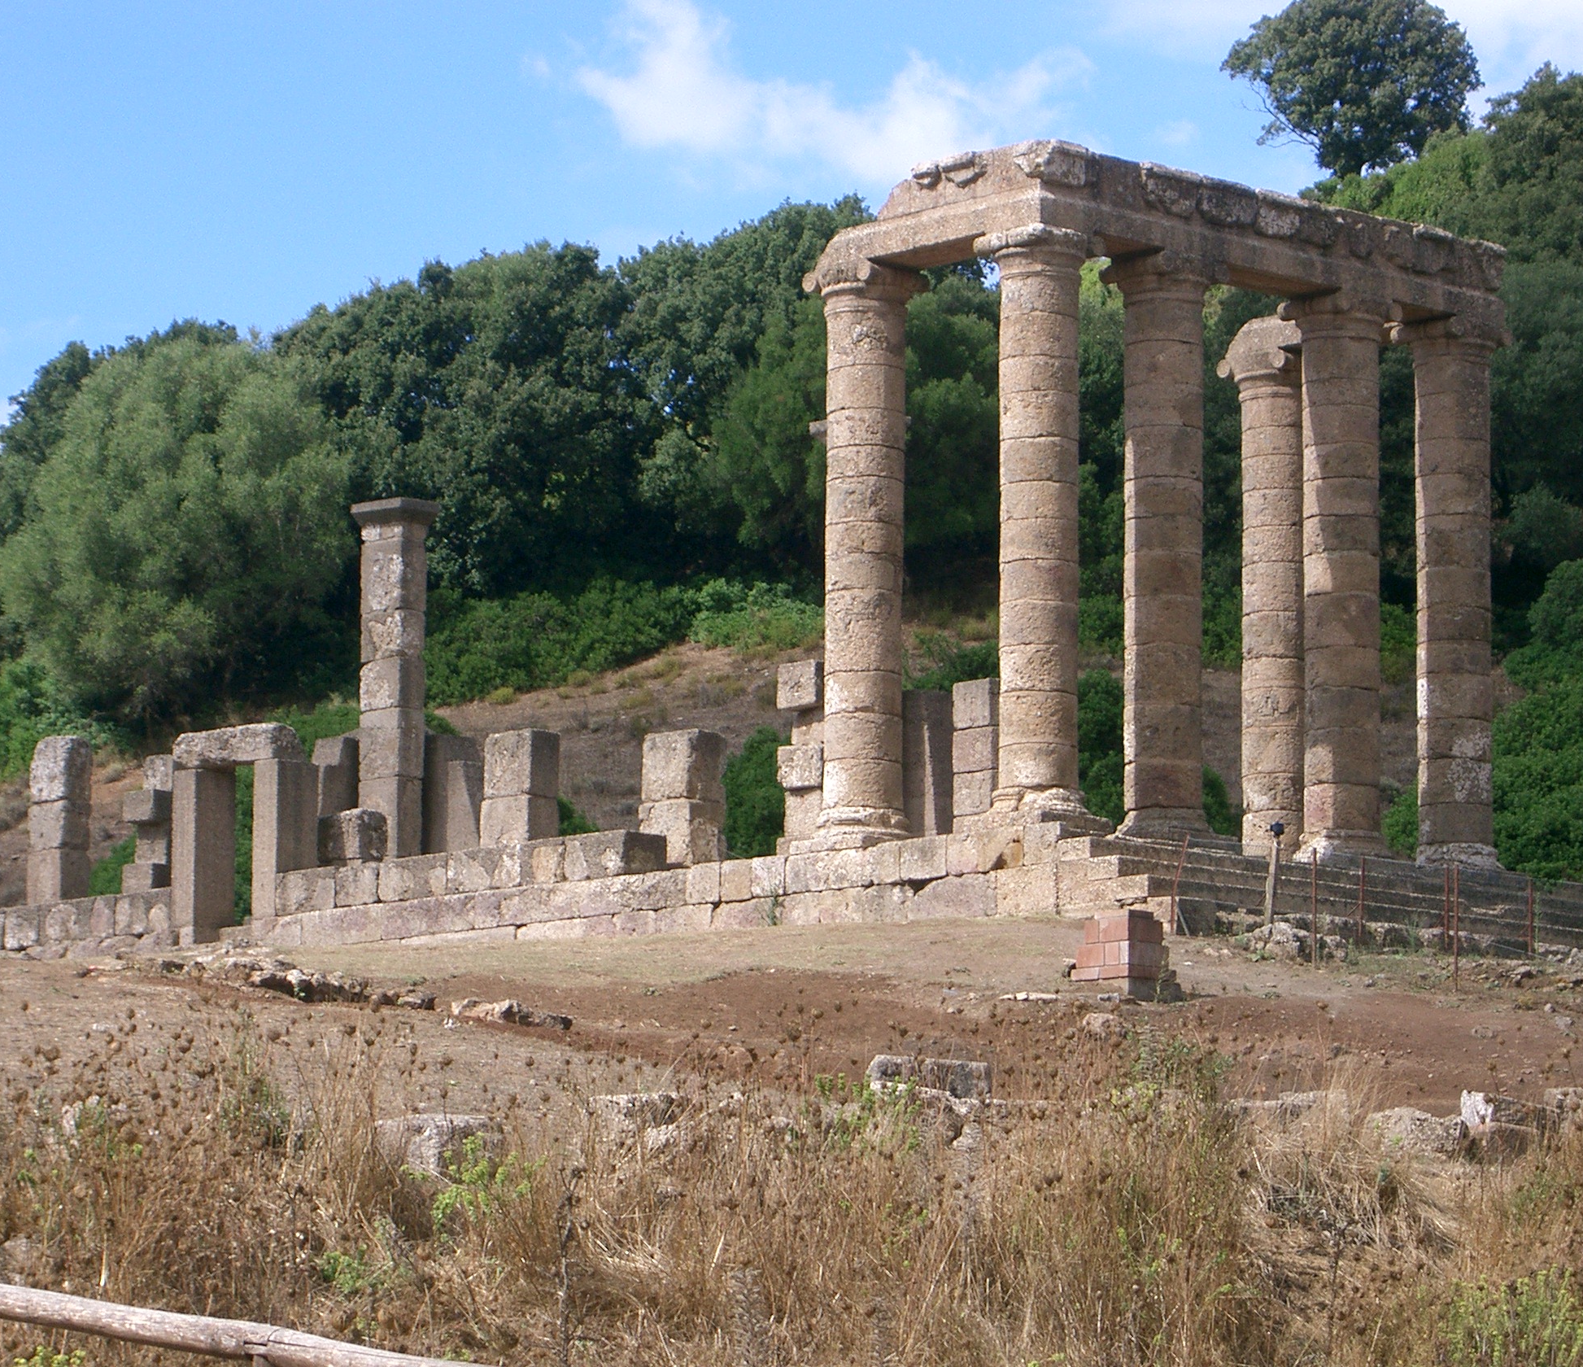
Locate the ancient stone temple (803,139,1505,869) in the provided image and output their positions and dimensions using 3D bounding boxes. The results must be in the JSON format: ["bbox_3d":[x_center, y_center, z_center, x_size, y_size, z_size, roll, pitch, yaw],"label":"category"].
[{"bbox_3d":[4.742,-1.794,78.328,9.020,8.460,4.340,8,-11,-43],"label":"ancient stone temple"}]

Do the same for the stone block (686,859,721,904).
[{"bbox_3d":[-0.957,2.579,79.185,0.488,0.472,0.637,8,-12,-43],"label":"stone block"}]

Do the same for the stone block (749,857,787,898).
[{"bbox_3d":[-0.045,2.438,76.574,0.620,0.490,0.560,8,-11,-43],"label":"stone block"}]

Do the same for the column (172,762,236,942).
[{"bbox_3d":[-8.123,2.396,85.110,0.700,2.370,0.520,8,-11,-43],"label":"column"}]

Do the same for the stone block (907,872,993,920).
[{"bbox_3d":[2.251,2.726,77.526,0.650,0.565,1.553,8,-12,-42],"label":"stone block"}]

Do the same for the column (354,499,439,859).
[{"bbox_3d":[-5.520,0.139,85.376,0.697,5.291,1.061,8,-12,-43],"label":"column"}]

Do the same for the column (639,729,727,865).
[{"bbox_3d":[-1.380,1.626,79.468,0.600,1.930,0.980,8,-11,-43],"label":"column"}]

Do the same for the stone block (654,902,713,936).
[{"bbox_3d":[-1.182,3.090,79.386,0.547,0.419,1.086,8,-12,-43],"label":"stone block"}]

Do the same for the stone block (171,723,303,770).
[{"bbox_3d":[-7.558,0.933,84.713,0.660,0.480,2.160,8,-11,-43],"label":"stone block"}]

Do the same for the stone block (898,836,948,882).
[{"bbox_3d":[1.837,2.149,74.666,0.650,0.460,0.790,8,-11,-43],"label":"stone block"}]

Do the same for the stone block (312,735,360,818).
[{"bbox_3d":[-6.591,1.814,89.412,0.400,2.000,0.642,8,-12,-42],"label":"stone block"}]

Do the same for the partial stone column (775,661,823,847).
[{"bbox_3d":[0.344,1.017,80.783,0.700,2.507,0.831,8,-12,-42],"label":"partial stone column"}]

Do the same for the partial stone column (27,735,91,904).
[{"bbox_3d":[-10.692,2.080,90.025,0.504,2.524,0.858,8,-12,-43],"label":"partial stone column"}]

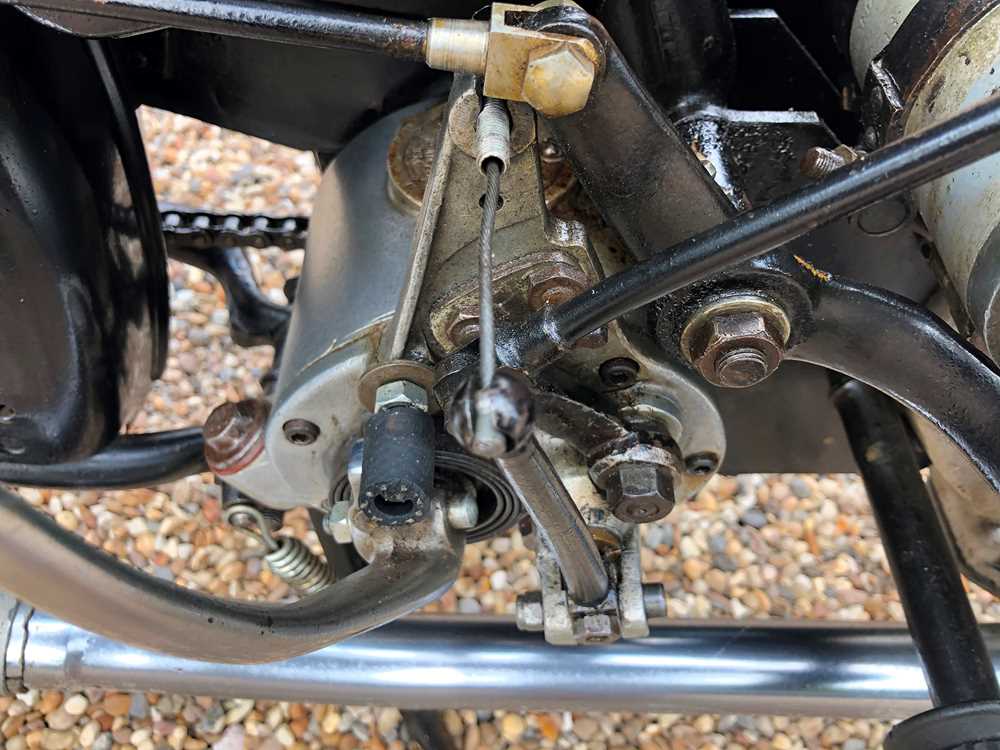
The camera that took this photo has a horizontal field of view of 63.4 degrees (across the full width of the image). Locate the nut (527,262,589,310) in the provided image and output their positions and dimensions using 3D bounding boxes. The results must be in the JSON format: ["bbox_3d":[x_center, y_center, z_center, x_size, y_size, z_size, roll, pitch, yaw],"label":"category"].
[{"bbox_3d":[0.015,-0.022,0.205,0.015,0.017,0.006,0,53,0],"label":"nut"}]

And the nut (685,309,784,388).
[{"bbox_3d":[0.064,-0.007,0.216,0.024,0.020,0.011,0,53,0],"label":"nut"}]

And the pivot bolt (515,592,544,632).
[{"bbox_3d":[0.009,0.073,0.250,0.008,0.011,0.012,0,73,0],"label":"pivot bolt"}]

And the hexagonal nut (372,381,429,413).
[{"bbox_3d":[-0.028,0.009,0.226,0.014,0.016,0.005,3,49,-2],"label":"hexagonal nut"}]

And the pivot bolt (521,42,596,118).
[{"bbox_3d":[0.012,-0.063,0.172,0.014,0.016,0.005,5,53,-6],"label":"pivot bolt"}]

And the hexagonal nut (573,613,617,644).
[{"bbox_3d":[0.030,0.077,0.247,0.015,0.013,0.006,0,53,0],"label":"hexagonal nut"}]

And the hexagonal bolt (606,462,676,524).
[{"bbox_3d":[0.039,0.033,0.225,0.018,0.016,0.009,0,53,0],"label":"hexagonal bolt"}]

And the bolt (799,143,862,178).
[{"bbox_3d":[0.097,-0.060,0.235,0.018,0.011,0.011,16,52,-14],"label":"bolt"}]

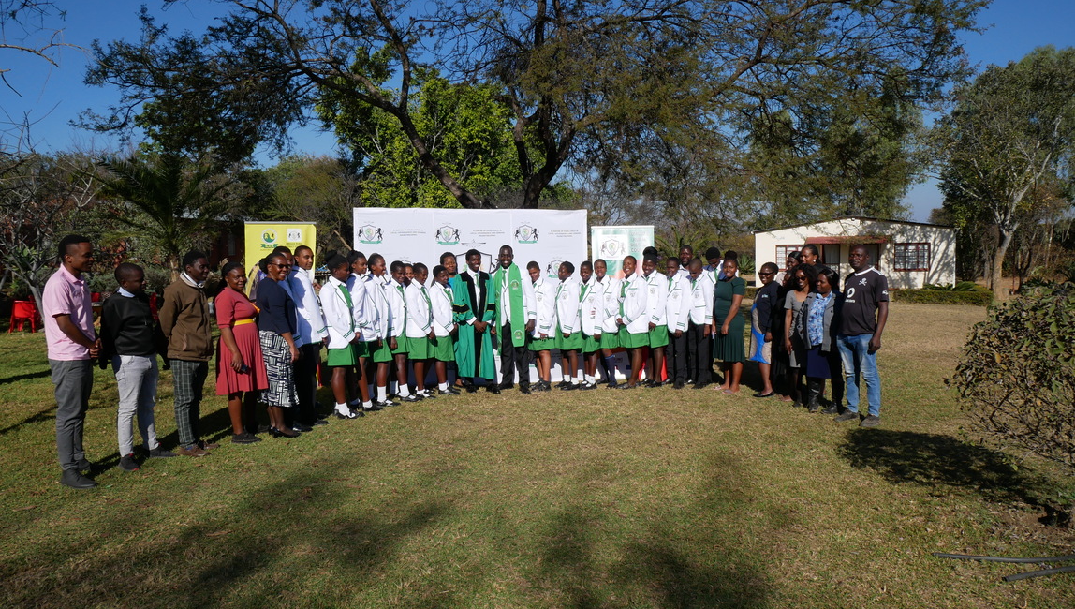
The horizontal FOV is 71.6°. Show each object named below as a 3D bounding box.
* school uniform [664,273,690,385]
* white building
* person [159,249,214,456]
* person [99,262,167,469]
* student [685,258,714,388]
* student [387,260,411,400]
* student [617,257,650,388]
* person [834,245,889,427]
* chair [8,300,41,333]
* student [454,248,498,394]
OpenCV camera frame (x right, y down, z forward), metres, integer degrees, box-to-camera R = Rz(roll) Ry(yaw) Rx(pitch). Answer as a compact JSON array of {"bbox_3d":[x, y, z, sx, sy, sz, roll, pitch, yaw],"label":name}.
[{"bbox_3d":[1.726,0.292,9.117,0.300,1.373,0.420,-3,5,-37],"label":"school uniform"},{"bbox_3d":[16.584,-2.594,38.937,9.000,3.500,7.500,1,4,26],"label":"white building"},{"bbox_3d":[-2.945,0.391,6.243,0.360,1.680,0.470,1,4,15],"label":"person"},{"bbox_3d":[-3.163,0.452,5.806,0.340,1.544,0.550,2,4,30],"label":"person"},{"bbox_3d":[2.047,0.221,9.350,0.440,1.602,0.300,2,4,36],"label":"student"},{"bbox_3d":[-1.601,0.288,8.539,0.300,1.560,0.420,3,4,40],"label":"student"},{"bbox_3d":[1.189,0.214,9.279,0.450,1.625,0.330,3,4,42],"label":"student"},{"bbox_3d":[3.175,0.281,7.247,0.350,1.722,0.550,-3,4,-40],"label":"person"},{"bbox_3d":[-11.684,0.244,16.966,0.580,0.730,0.560,-1,4,-12],"label":"chair"},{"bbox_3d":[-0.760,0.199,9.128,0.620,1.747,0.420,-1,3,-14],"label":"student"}]

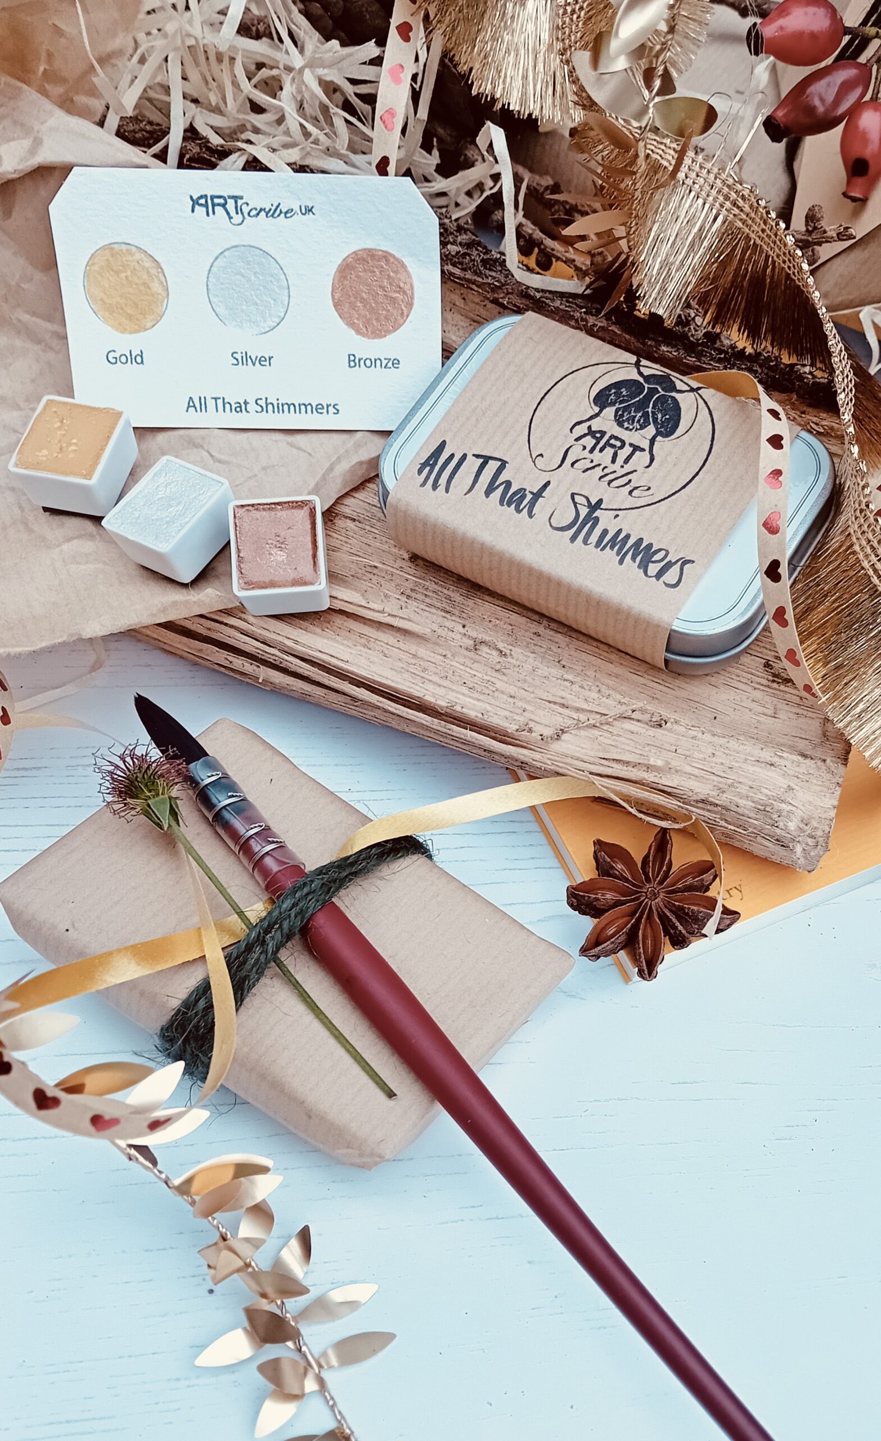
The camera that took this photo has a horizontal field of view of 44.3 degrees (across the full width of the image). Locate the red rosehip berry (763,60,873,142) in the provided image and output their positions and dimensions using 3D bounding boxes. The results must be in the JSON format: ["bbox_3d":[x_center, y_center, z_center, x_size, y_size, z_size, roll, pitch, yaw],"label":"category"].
[{"bbox_3d":[0.082,-0.135,0.237,0.028,0.013,0.013,-37,64,-8],"label":"red rosehip berry"}]

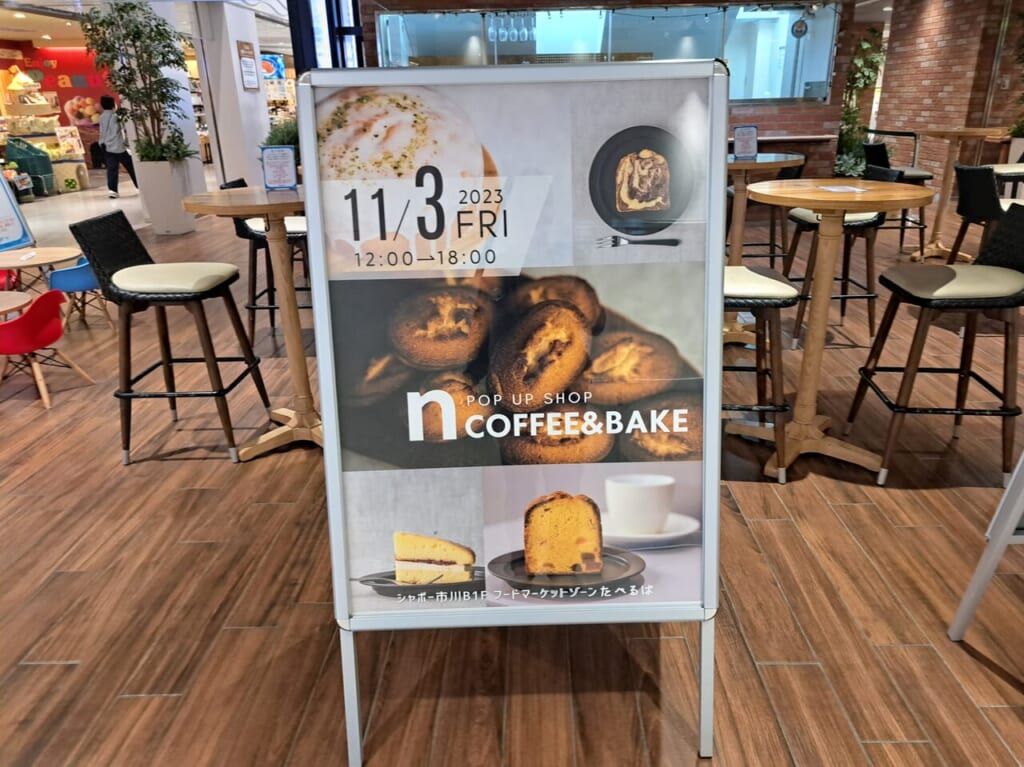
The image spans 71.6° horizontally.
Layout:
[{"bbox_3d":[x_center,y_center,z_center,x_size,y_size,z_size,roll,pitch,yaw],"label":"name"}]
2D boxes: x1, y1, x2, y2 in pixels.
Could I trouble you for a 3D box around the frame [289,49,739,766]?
[{"bbox_3d":[0.020,0.066,1.504,0.790,1.370,0.570,-1,22,0],"label":"frame"}]

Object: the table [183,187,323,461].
[{"bbox_3d":[-0.868,-0.236,2.796,0.595,1.000,0.595,-1,22,0],"label":"table"}]

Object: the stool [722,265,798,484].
[{"bbox_3d":[0.783,-0.158,2.603,0.480,0.930,0.450,0,22,5],"label":"stool"}]

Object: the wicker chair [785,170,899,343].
[{"bbox_3d":[1.728,-0.688,3.858,0.480,0.930,0.450,-1,22,0],"label":"wicker chair"}]

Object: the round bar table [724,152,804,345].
[{"bbox_3d":[1.168,-0.672,3.753,0.595,1.000,0.595,-1,22,0],"label":"round bar table"}]

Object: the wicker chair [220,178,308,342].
[{"bbox_3d":[-1.230,-0.636,3.906,0.480,0.930,0.450,-1,22,0],"label":"wicker chair"}]

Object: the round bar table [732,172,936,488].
[{"bbox_3d":[1.115,-0.204,2.600,0.595,1.000,0.595,-1,22,0],"label":"round bar table"}]

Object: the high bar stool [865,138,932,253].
[{"bbox_3d":[3.060,-1.453,5.671,0.480,0.930,0.450,0,22,5],"label":"high bar stool"}]

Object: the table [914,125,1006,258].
[{"bbox_3d":[3.468,-1.504,5.674,0.595,1.000,0.595,-1,22,0],"label":"table"}]

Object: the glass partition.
[{"bbox_3d":[0.896,-3.076,6.661,4.270,0.820,0.090,-2,22,-1],"label":"glass partition"}]

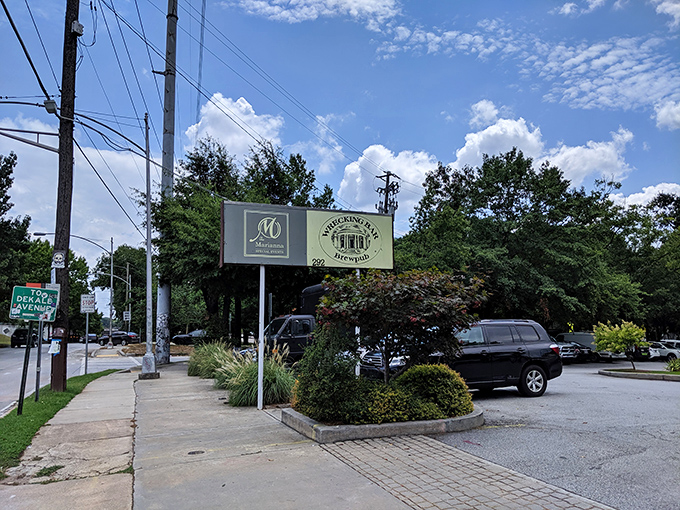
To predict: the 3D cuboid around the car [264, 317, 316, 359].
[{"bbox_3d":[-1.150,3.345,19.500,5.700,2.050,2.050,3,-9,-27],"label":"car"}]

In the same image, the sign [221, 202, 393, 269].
[{"bbox_3d":[-0.570,-0.335,11.050,3.680,1.200,0.300,2,-8,-23],"label":"sign"}]

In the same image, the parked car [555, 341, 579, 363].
[{"bbox_3d":[13.363,6.100,35.000,2.000,1.900,5.500,3,-9,-27],"label":"parked car"}]

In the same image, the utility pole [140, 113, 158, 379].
[{"bbox_3d":[-6.894,-0.511,19.048,0.600,9.590,0.600,0,-8,-24],"label":"utility pole"}]

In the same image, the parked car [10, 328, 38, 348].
[{"bbox_3d":[-29.482,7.797,49.800,1.880,1.720,4.700,2,-8,-21],"label":"parked car"}]

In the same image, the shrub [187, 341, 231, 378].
[{"bbox_3d":[-4.594,3.615,18.600,1.400,1.250,1.400,2,-8,-23],"label":"shrub"}]

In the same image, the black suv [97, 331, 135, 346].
[{"bbox_3d":[-25.775,9.753,62.000,4.700,1.700,1.880,-2,-8,3],"label":"black suv"}]

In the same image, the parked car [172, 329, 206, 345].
[{"bbox_3d":[-13.433,7.813,50.000,4.700,1.450,1.830,1,-8,-16],"label":"parked car"}]

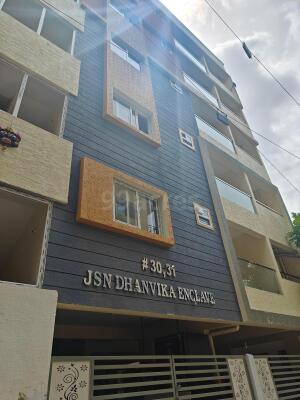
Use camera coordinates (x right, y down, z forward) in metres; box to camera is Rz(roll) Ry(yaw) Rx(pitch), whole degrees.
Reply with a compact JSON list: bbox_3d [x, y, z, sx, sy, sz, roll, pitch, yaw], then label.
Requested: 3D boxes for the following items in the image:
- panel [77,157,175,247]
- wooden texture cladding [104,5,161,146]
[{"bbox_3d":[-0.493,0.116,6.449,2.487,1.497,0.180,21,-40,-35],"label":"panel"},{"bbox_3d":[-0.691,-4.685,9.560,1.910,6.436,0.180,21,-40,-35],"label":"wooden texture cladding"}]

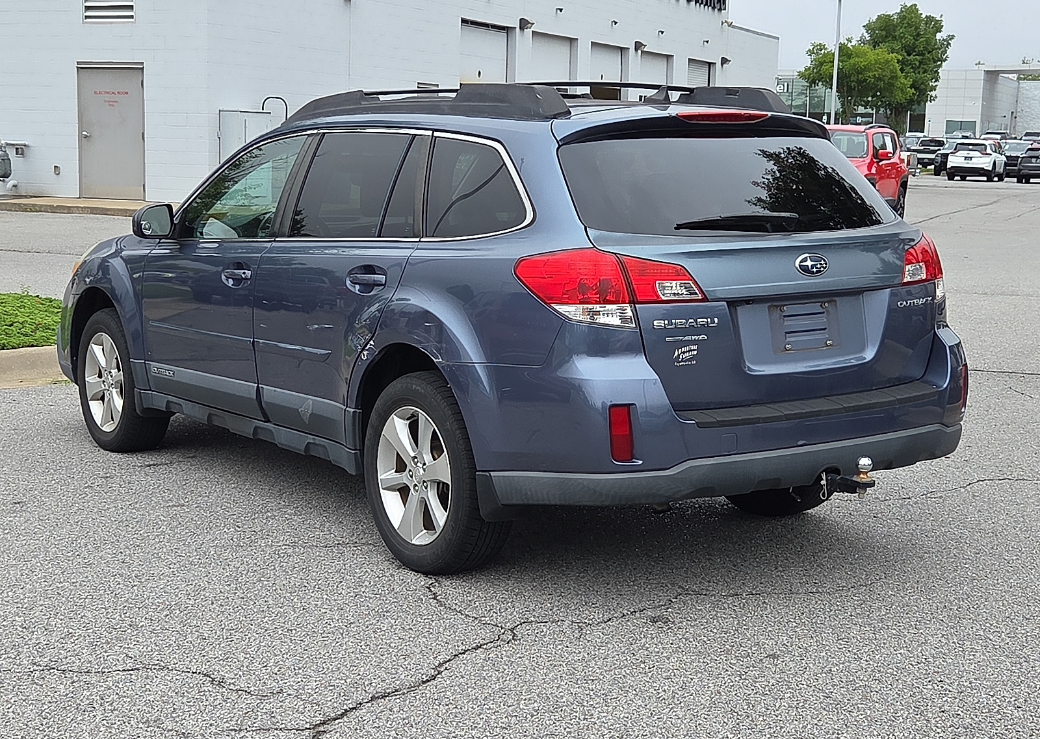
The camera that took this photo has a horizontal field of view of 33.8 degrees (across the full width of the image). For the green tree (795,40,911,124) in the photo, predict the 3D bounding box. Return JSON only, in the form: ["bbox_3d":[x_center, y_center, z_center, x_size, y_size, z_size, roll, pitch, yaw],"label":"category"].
[{"bbox_3d":[16.964,-13.470,87.549,5.700,6.820,5.500,1,8,0],"label":"green tree"}]

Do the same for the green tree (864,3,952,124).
[{"bbox_3d":[23.286,-17.078,103.000,5.670,9.970,5.570,1,8,0],"label":"green tree"}]

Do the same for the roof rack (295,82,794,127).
[{"bbox_3d":[0.007,-1.014,6.572,1.120,0.155,1.850,-6,10,-35],"label":"roof rack"}]

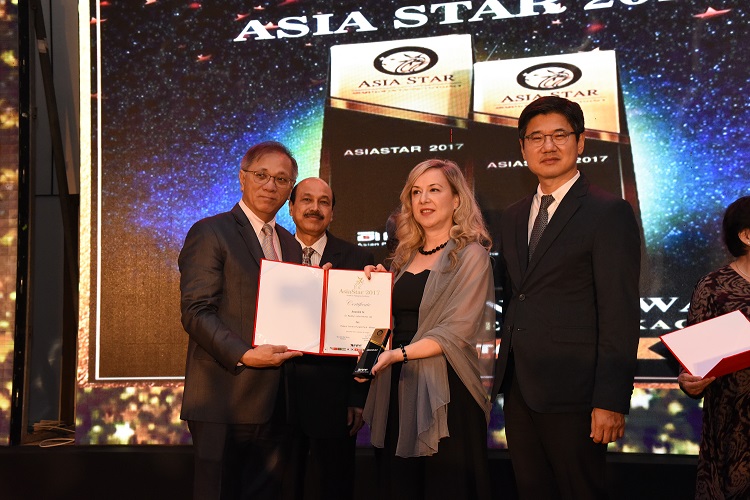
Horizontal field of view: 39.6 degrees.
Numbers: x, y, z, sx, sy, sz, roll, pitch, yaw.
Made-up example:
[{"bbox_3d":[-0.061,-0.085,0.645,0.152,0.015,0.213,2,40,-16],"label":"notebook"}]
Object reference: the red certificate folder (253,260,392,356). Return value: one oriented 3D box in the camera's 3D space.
[{"bbox_3d":[-0.166,0.196,3.403,0.445,0.308,0.033,6,-25,-8],"label":"red certificate folder"}]

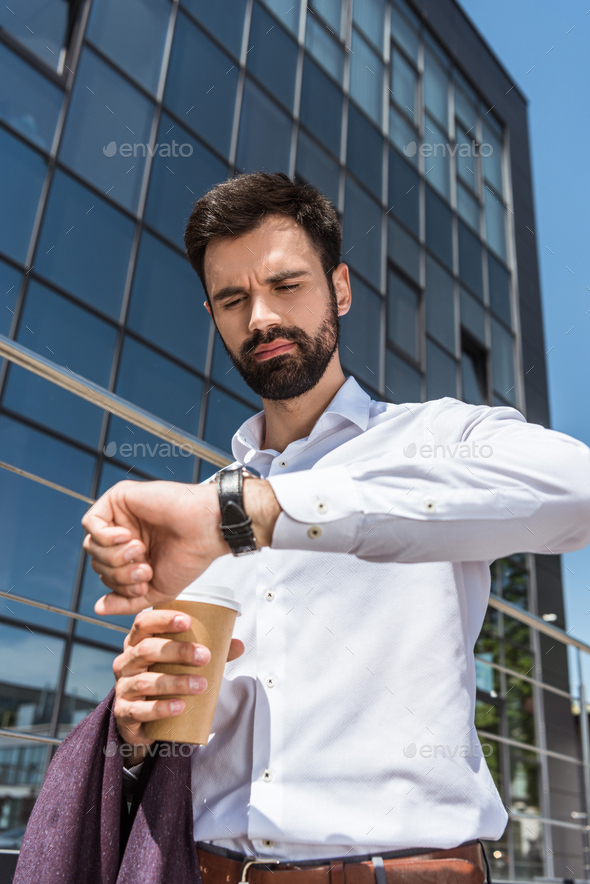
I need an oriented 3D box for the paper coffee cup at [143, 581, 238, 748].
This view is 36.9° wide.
[{"bbox_3d":[-0.097,0.200,0.798,0.086,0.136,0.086,9,-19,-5],"label":"paper coffee cup"}]

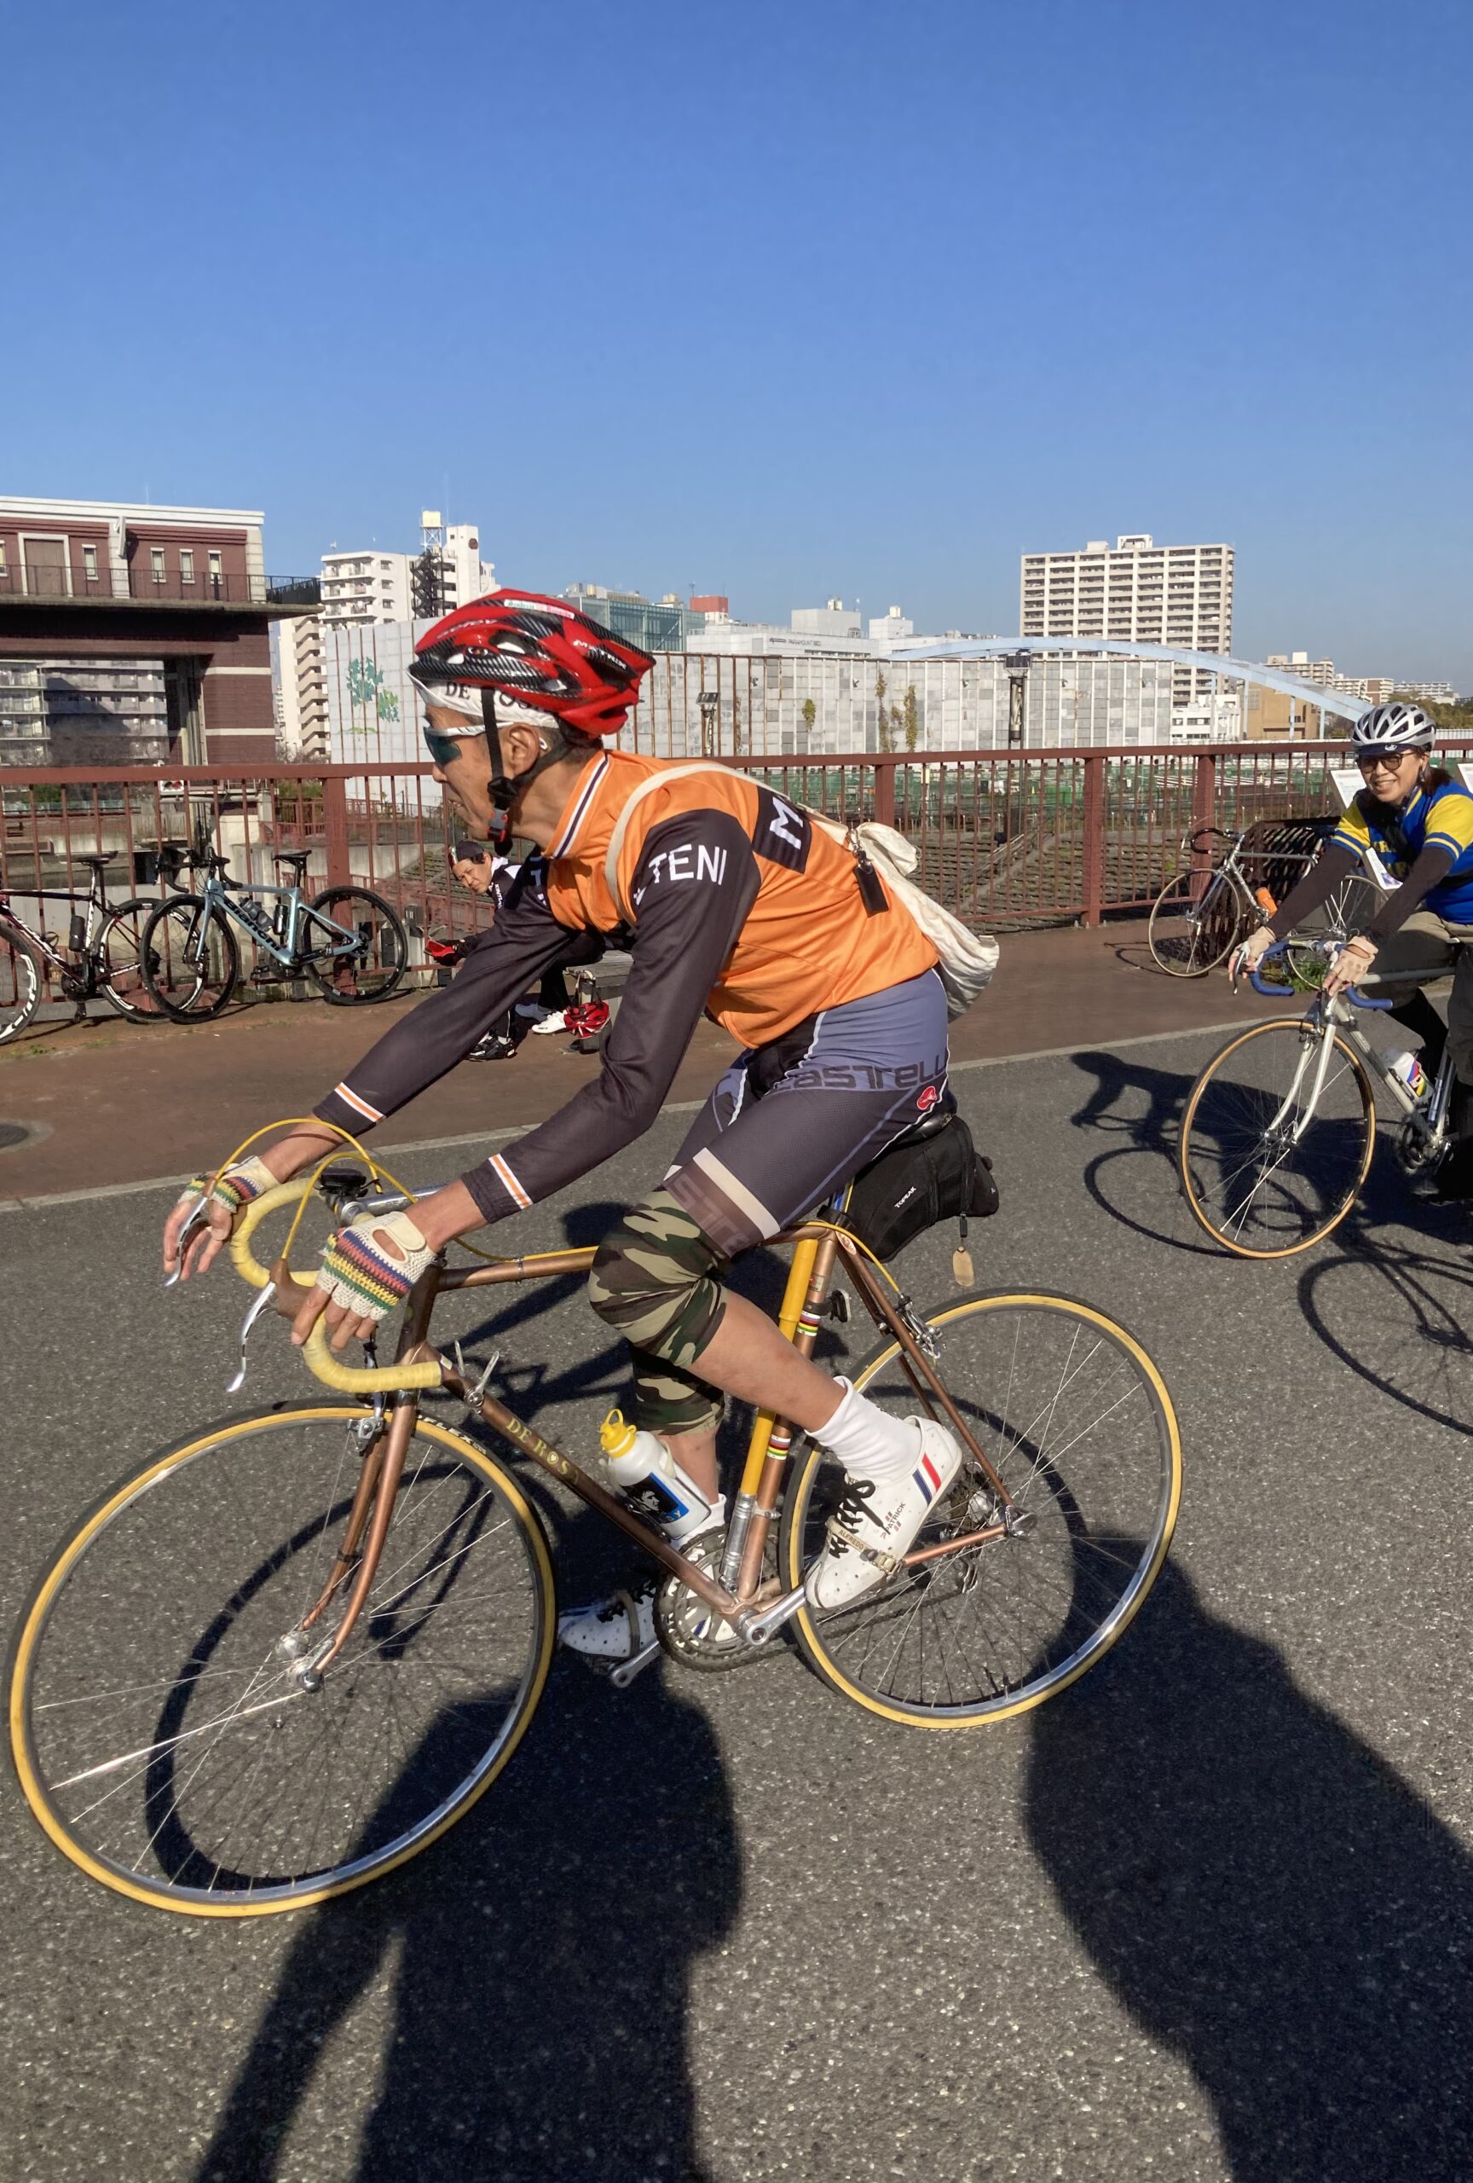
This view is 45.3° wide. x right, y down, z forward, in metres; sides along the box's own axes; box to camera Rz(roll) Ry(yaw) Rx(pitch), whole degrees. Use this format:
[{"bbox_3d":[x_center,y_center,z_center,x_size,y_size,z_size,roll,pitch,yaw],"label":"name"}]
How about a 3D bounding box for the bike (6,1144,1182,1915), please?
[{"bbox_3d":[-0.080,0.503,2.332,1.670,0.990,0.430,-6,13,-24],"label":"bike"}]

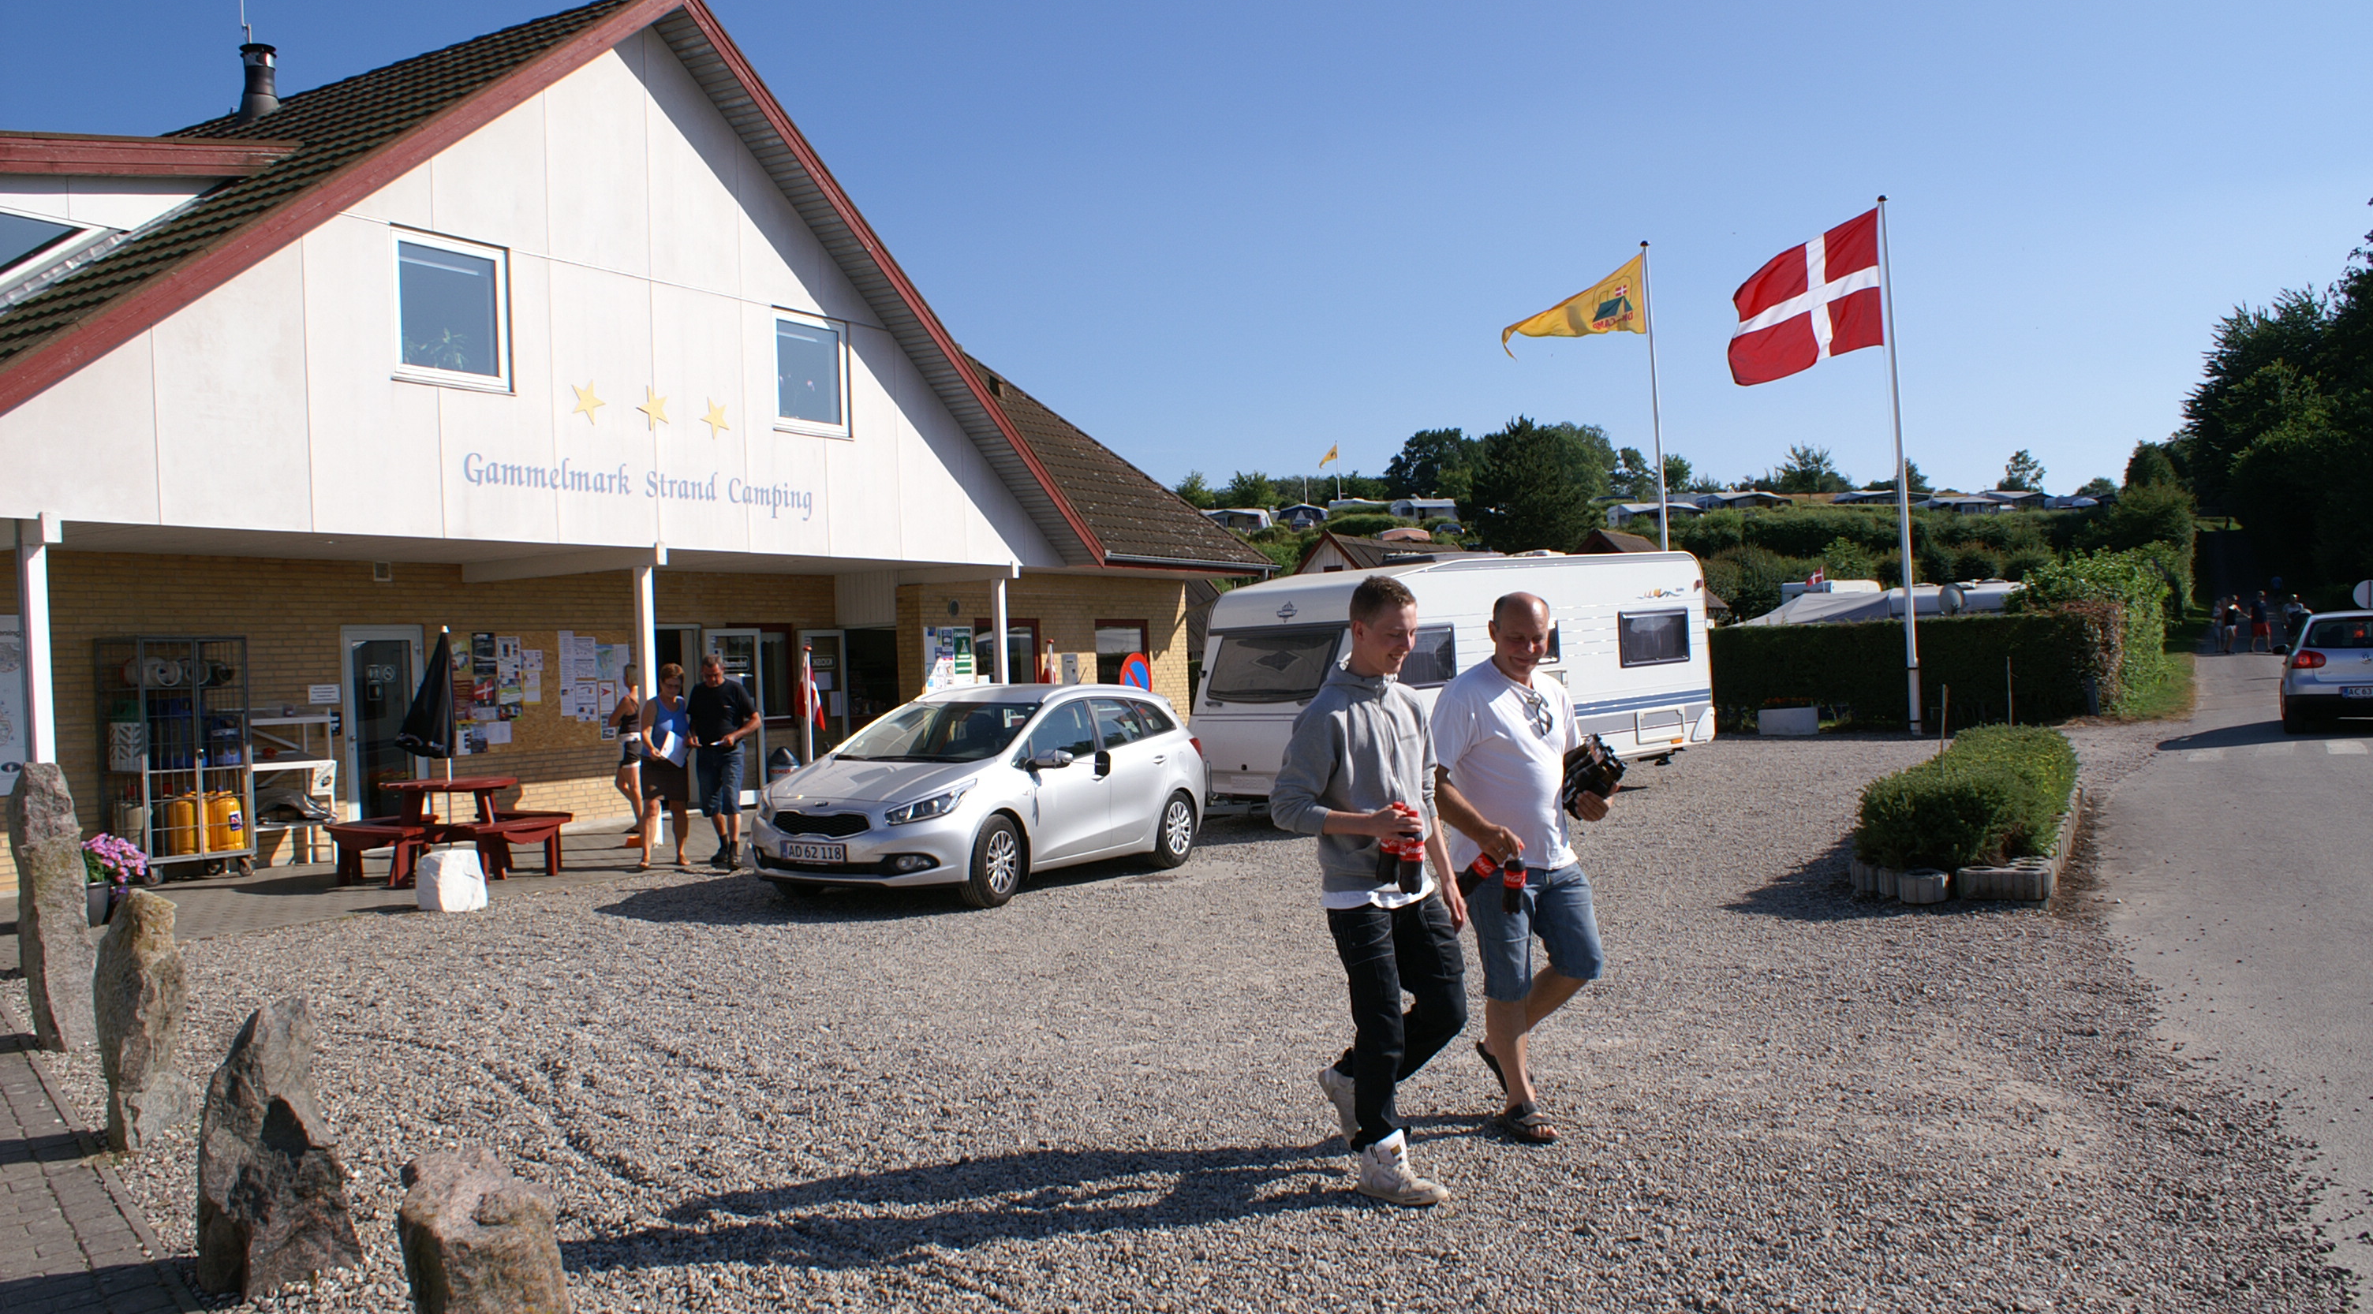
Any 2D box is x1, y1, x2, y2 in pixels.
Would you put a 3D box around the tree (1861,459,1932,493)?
[{"bbox_3d":[59.900,-15.169,150.000,6.000,3.100,4.600,-3,-1,22],"label":"tree"}]

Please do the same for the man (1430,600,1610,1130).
[{"bbox_3d":[1.091,0.683,5.800,0.580,1.770,0.520,-2,-1,-42],"label":"man"}]

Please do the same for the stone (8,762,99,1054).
[{"bbox_3d":[-5.638,1.246,8.850,0.290,1.410,0.330,-3,-1,27],"label":"stone"}]

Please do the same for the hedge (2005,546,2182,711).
[{"bbox_3d":[15.973,-0.581,30.942,1.600,2.600,9.500,-3,-1,31],"label":"hedge"}]

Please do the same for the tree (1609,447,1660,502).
[{"bbox_3d":[41.547,-16.858,165.000,4.600,5.100,4.600,-3,-1,14],"label":"tree"}]

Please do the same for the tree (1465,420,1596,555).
[{"bbox_3d":[20.307,-9.743,105.000,7.400,8.700,7.200,-2,0,0],"label":"tree"}]

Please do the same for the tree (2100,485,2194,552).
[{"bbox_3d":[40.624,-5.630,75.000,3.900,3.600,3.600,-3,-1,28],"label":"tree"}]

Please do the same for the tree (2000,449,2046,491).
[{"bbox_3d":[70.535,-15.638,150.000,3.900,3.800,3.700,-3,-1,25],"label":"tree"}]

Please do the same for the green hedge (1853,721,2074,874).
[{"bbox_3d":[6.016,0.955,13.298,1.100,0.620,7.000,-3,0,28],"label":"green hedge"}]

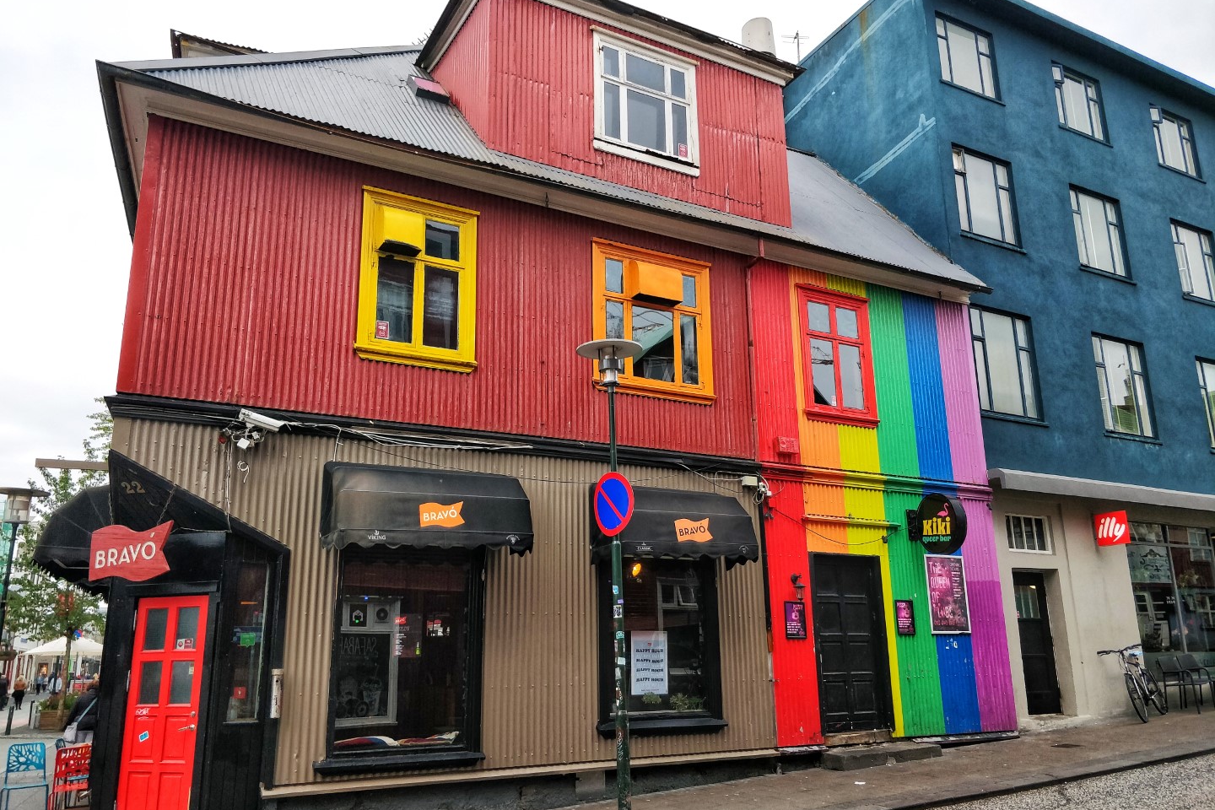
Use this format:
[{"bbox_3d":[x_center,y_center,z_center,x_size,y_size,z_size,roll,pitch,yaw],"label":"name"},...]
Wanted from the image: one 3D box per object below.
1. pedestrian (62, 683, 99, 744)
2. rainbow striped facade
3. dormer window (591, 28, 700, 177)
[{"bbox_3d":[-6.506,4.186,10.533,0.550,1.500,0.450,7,-16,-25],"label":"pedestrian"},{"bbox_3d":[3.967,1.260,11.867,4.280,6.420,0.250,7,-16,-25],"label":"rainbow striped facade"},{"bbox_3d":[0.553,-4.116,11.477,1.642,1.745,0.150,7,-15,-28],"label":"dormer window"}]

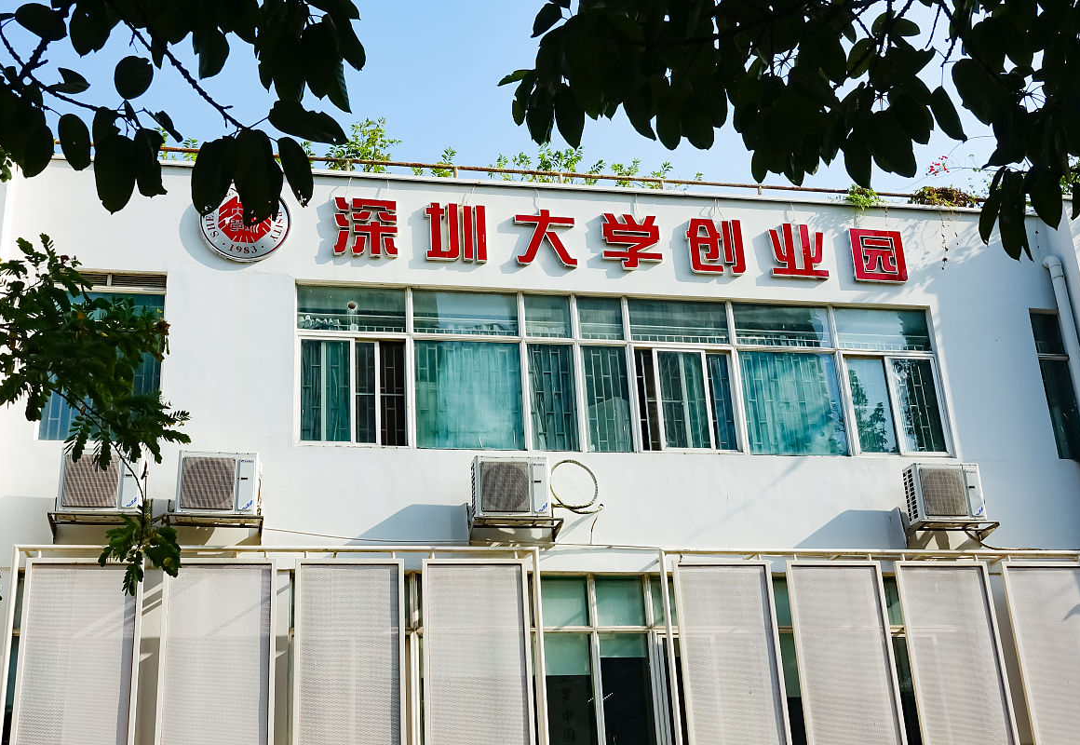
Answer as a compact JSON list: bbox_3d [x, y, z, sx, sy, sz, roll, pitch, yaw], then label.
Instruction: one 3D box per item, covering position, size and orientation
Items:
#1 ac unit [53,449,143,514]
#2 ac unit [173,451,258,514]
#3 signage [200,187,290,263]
[{"bbox_3d":[-5.170,1.335,14.694,0.925,0.780,0.390,2,-22,-12],"label":"ac unit"},{"bbox_3d":[-3.872,1.387,14.966,0.925,0.780,0.390,2,-22,-12],"label":"ac unit"},{"bbox_3d":[-3.928,-1.985,16.581,1.161,1.161,0.110,2,-22,-12],"label":"signage"}]

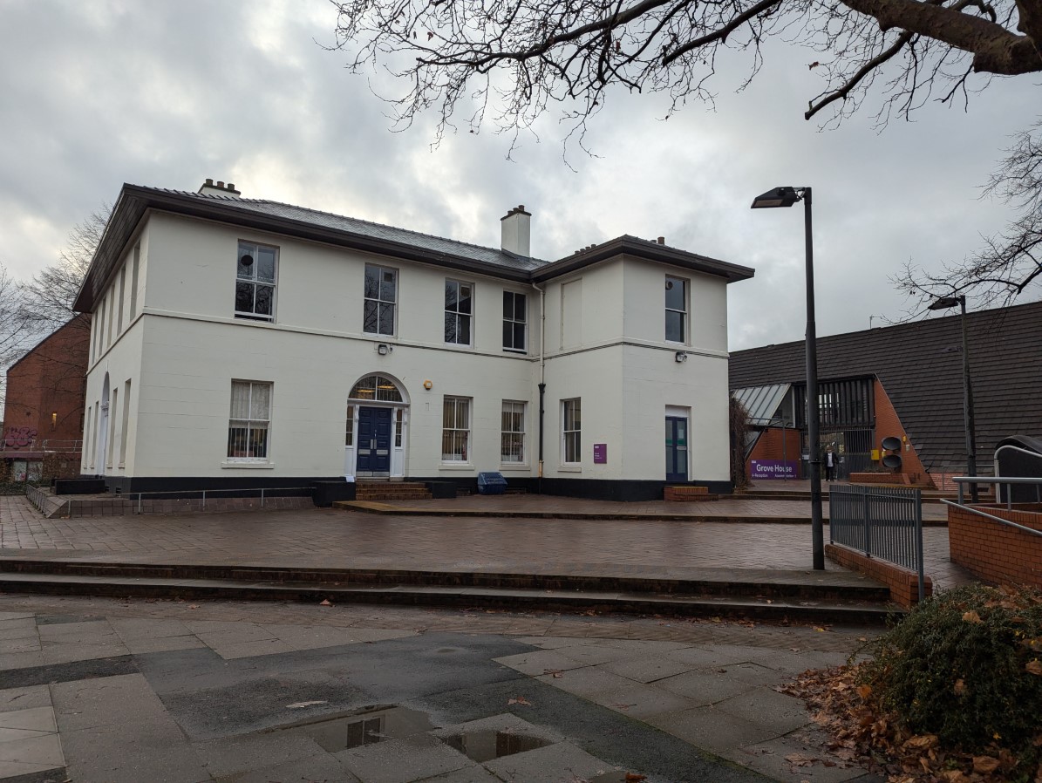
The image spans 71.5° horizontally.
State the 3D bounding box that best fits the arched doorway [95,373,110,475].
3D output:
[{"bbox_3d":[-14.823,1.136,26.109,0.396,3.718,2.596,5,-8,-35],"label":"arched doorway"}]

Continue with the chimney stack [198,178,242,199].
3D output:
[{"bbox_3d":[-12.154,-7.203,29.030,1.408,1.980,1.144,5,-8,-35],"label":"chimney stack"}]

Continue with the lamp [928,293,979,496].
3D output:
[{"bbox_3d":[10.669,0.380,17.910,0.360,5.469,0.913,5,-8,-35],"label":"lamp"}]

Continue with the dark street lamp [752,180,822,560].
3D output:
[{"bbox_3d":[3.777,-0.270,10.319,0.913,5.469,0.360,0,-6,7],"label":"dark street lamp"}]

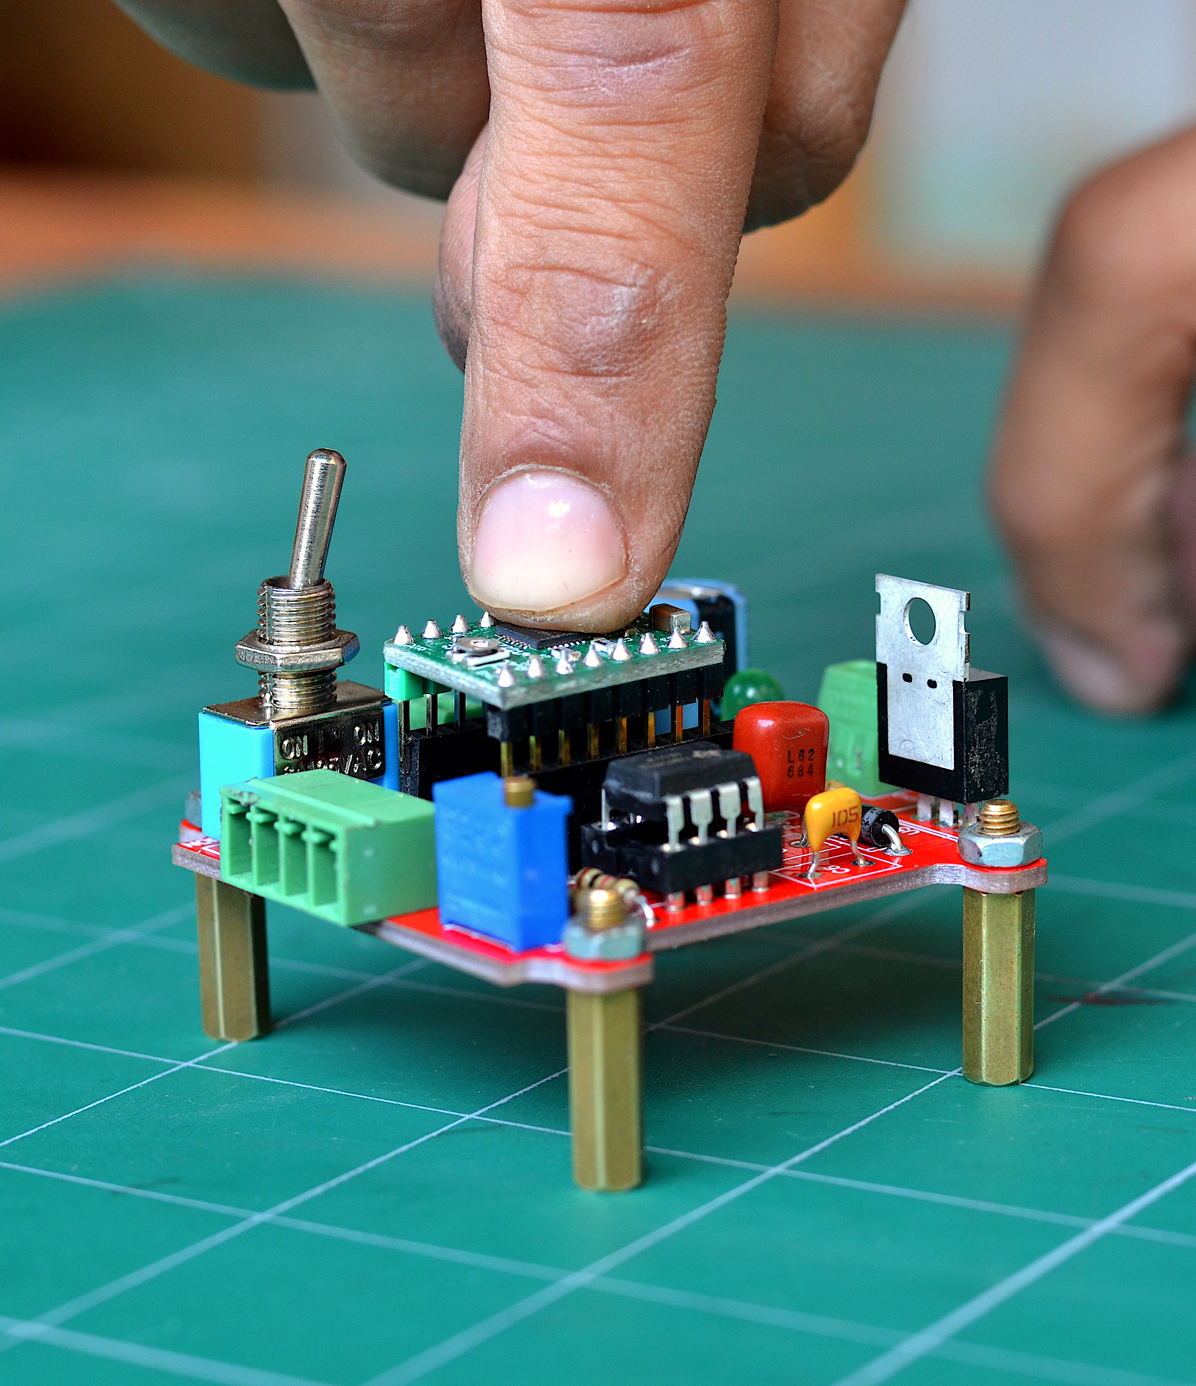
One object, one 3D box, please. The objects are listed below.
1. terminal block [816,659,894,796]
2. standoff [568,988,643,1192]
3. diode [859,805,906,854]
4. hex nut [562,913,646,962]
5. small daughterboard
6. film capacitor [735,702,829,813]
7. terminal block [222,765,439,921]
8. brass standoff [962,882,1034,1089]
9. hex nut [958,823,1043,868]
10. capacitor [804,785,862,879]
[{"bbox_3d":[0.022,0.003,0.337,0.007,0.009,0.007,-11,16,-36],"label":"terminal block"},{"bbox_3d":[0.001,0.026,0.295,0.005,0.015,0.005,-6,13,-20],"label":"standoff"},{"bbox_3d":[0.019,0.010,0.320,0.003,0.003,0.009,-11,16,-36],"label":"diode"},{"bbox_3d":[0.000,0.016,0.293,0.006,0.002,0.005,-7,14,-23],"label":"hex nut"},{"bbox_3d":[-0.003,-0.003,0.315,0.020,0.003,0.015,-13,22,-35],"label":"small daughterboard"},{"bbox_3d":[0.014,0.005,0.330,0.006,0.008,0.005,-11,16,-36],"label":"film capacitor"},{"bbox_3d":[-0.019,0.011,0.309,0.009,0.007,0.017,-11,16,-36],"label":"terminal block"},{"bbox_3d":[0.029,0.021,0.317,0.005,0.015,0.005,-1,13,-1],"label":"brass standoff"},{"bbox_3d":[0.029,0.011,0.314,0.006,0.002,0.005,-1,13,1],"label":"hex nut"},{"bbox_3d":[0.017,0.010,0.312,0.006,0.006,0.003,-11,16,-36],"label":"capacitor"}]

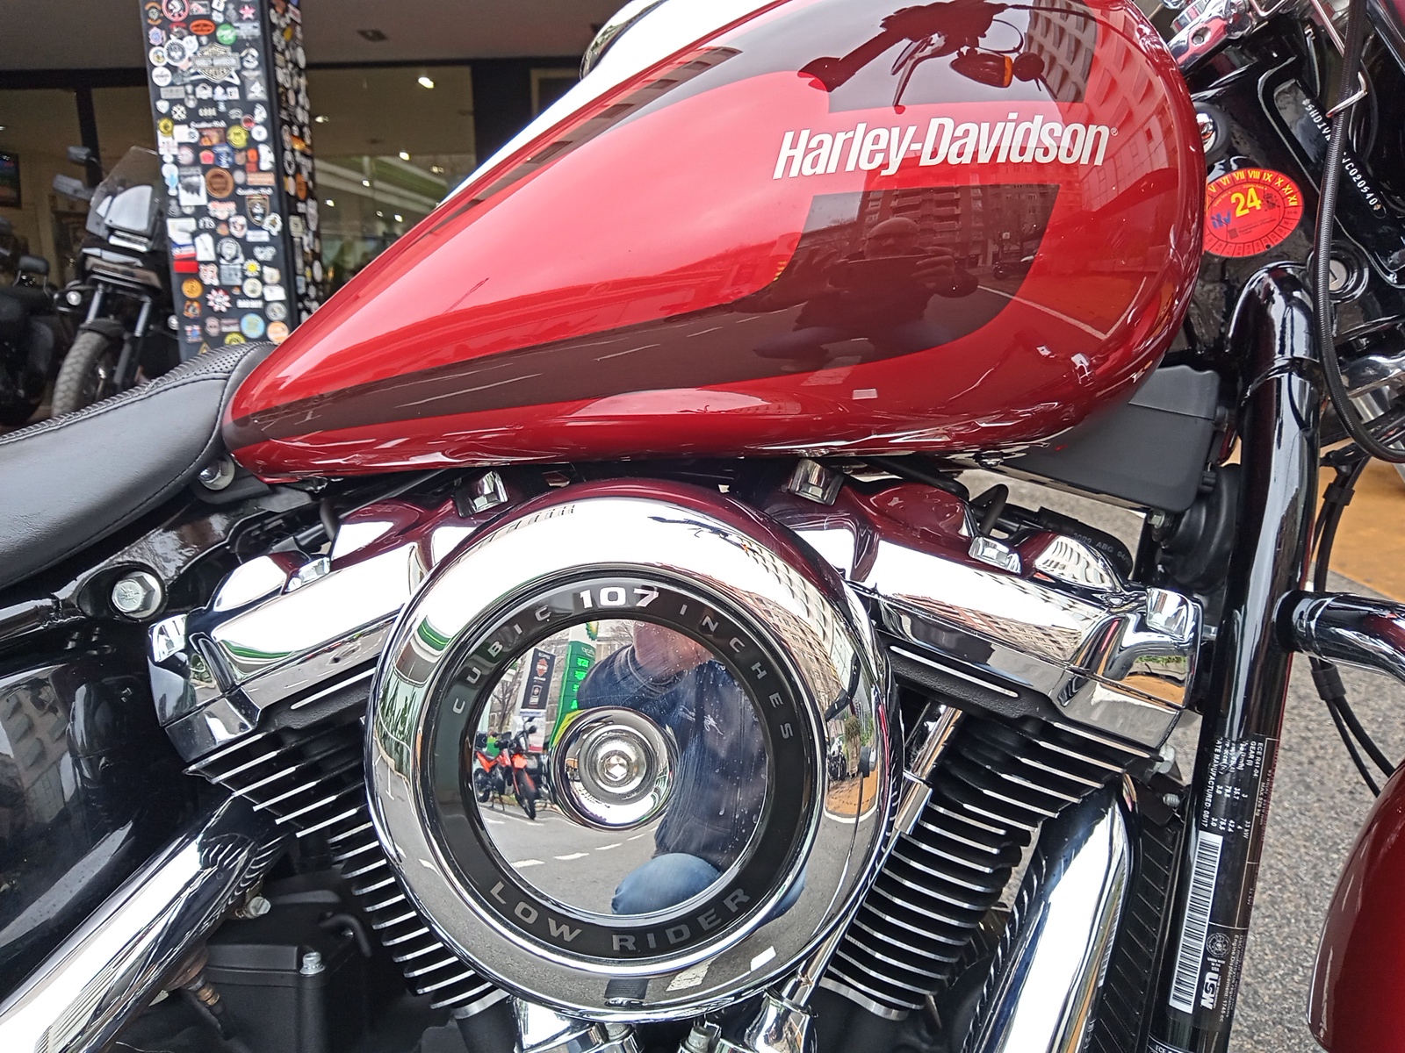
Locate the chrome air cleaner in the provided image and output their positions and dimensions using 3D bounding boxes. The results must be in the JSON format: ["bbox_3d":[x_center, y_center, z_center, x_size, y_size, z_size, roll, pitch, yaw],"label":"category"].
[{"bbox_3d":[-0.029,0.093,0.472,0.222,0.222,0.075,0,2,7],"label":"chrome air cleaner"}]

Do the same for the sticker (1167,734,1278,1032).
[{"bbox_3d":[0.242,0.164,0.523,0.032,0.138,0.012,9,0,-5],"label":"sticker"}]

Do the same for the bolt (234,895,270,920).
[{"bbox_3d":[-0.208,0.176,0.525,0.011,0.011,0.019,0,-12,-44],"label":"bolt"}]

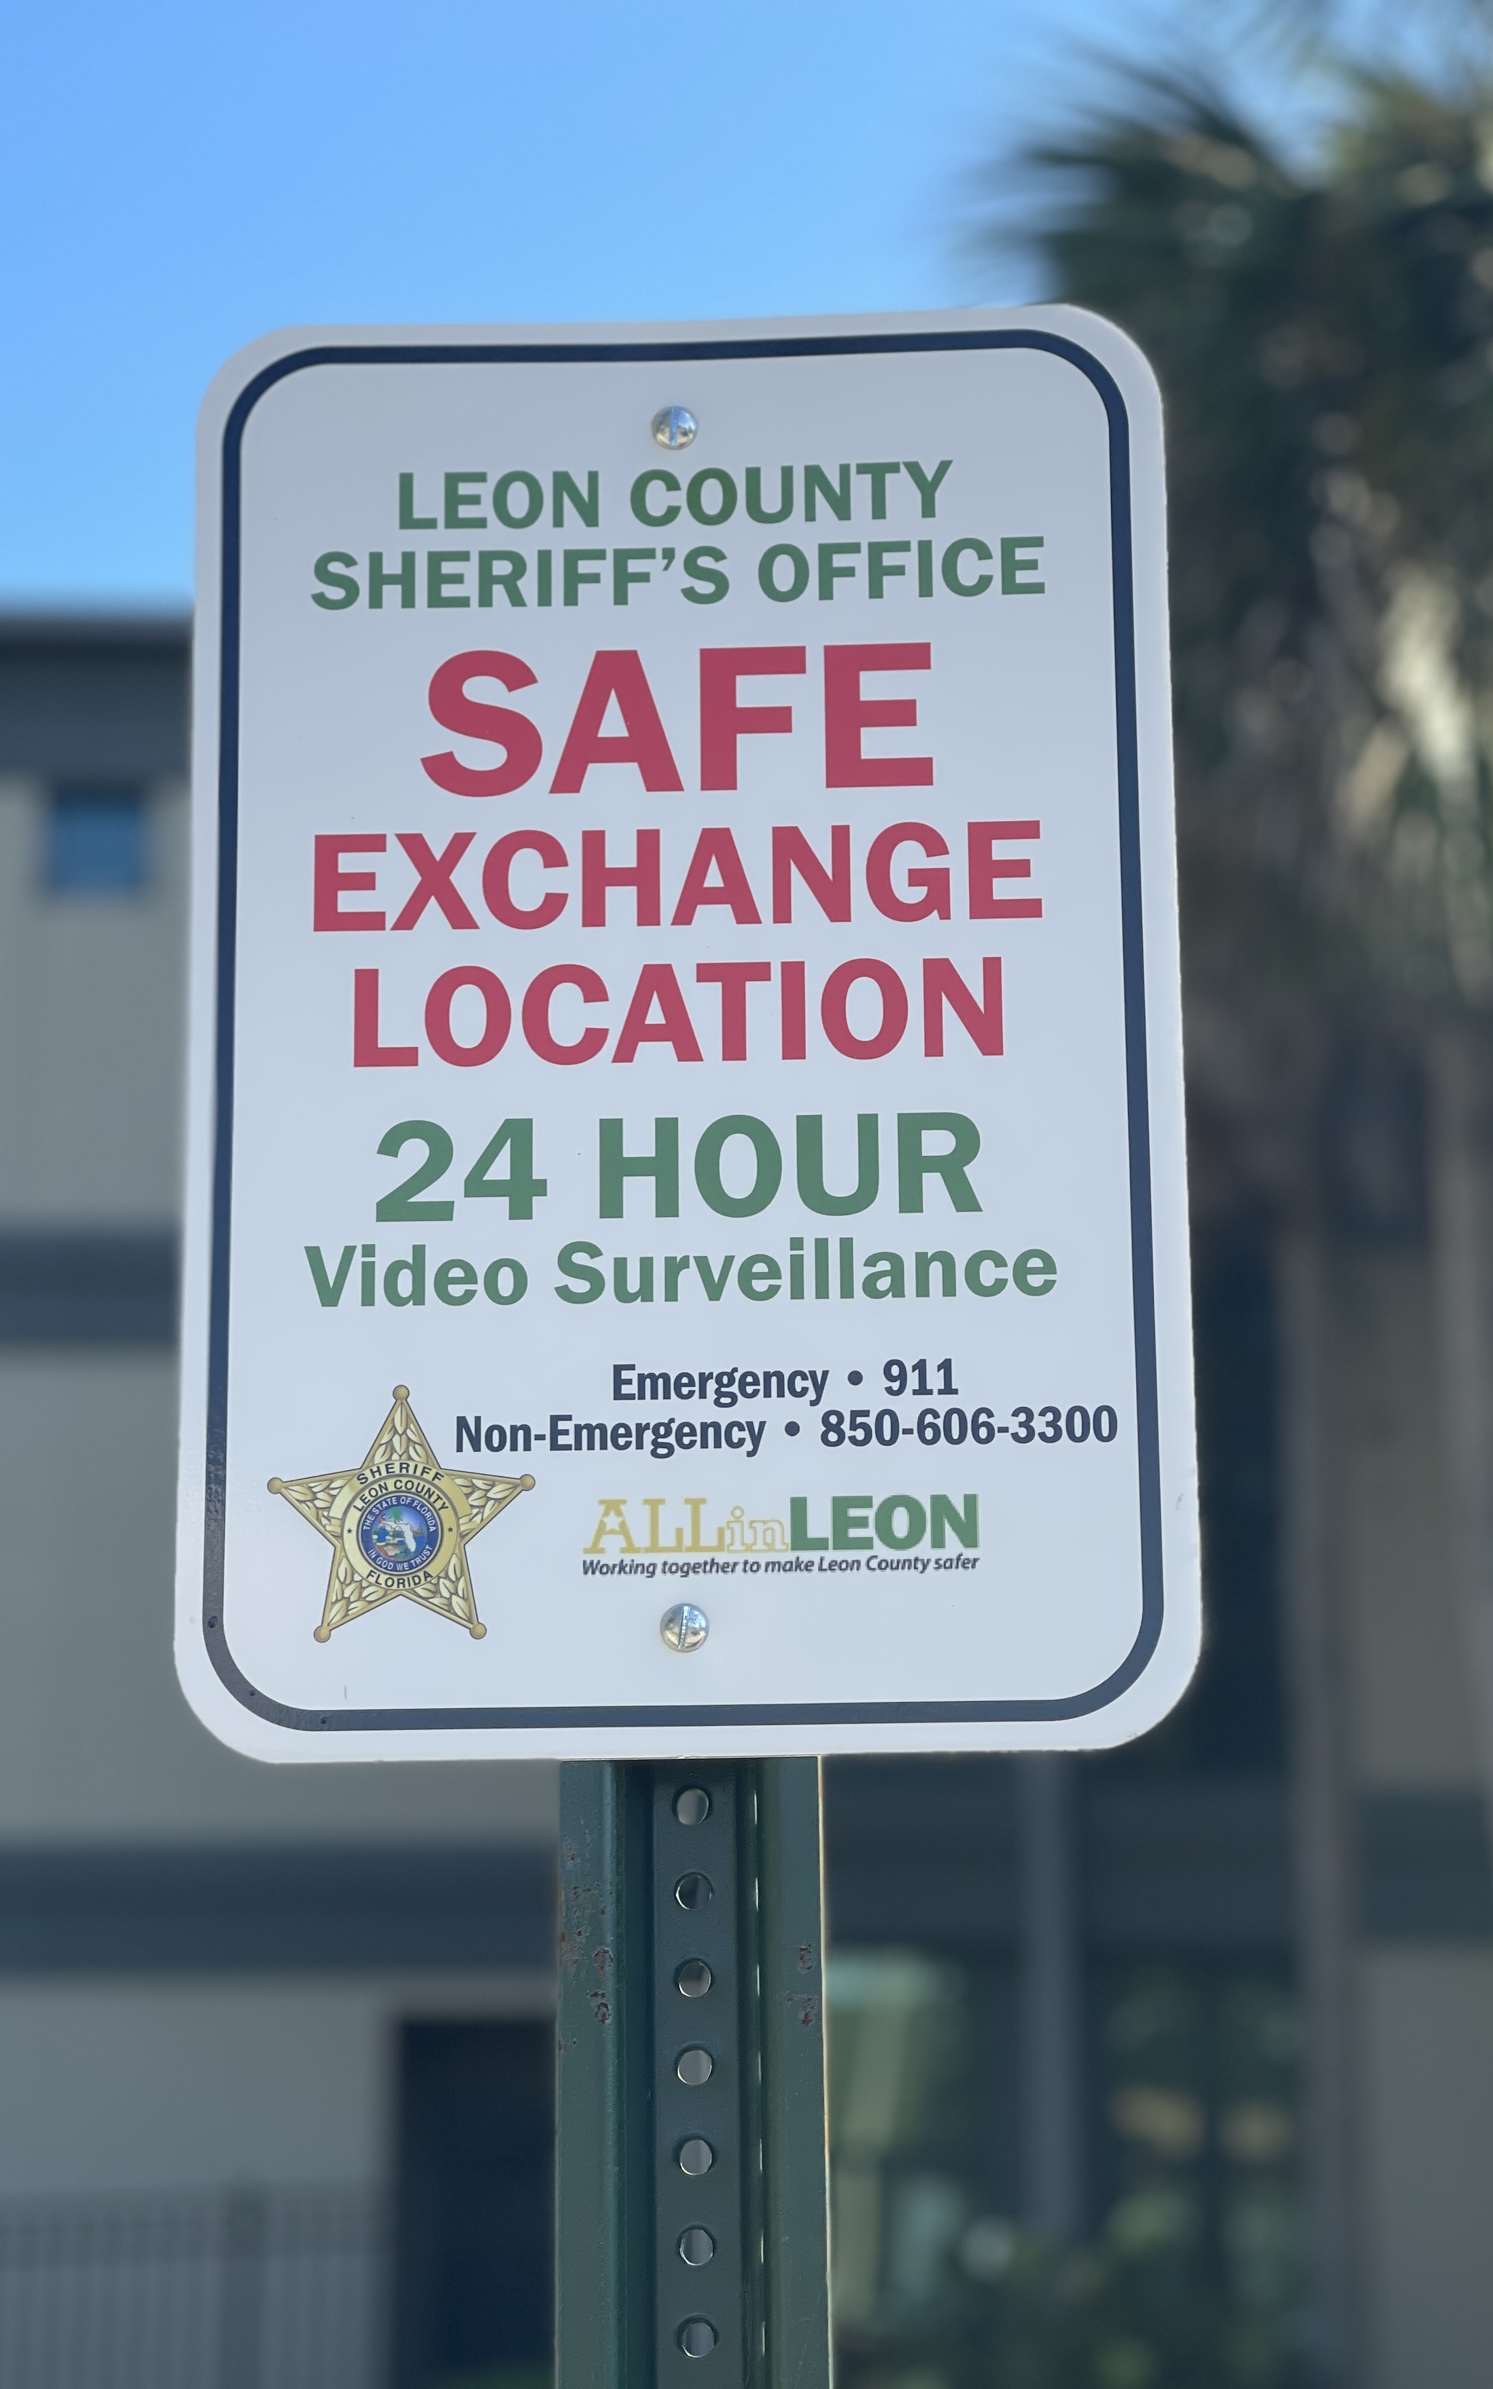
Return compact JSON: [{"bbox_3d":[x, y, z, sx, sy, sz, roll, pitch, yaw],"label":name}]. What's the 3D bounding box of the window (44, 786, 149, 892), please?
[{"bbox_3d":[-3.451,-1.882,23.500,0.545,0.595,0.100,0,-13,-4],"label":"window"}]

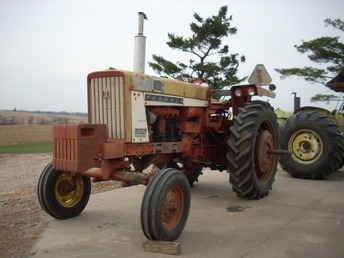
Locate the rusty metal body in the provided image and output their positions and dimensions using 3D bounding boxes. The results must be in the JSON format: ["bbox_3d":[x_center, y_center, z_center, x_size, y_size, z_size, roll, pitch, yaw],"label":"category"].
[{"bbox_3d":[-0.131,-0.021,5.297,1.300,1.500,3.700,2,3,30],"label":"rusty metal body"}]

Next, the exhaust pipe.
[{"bbox_3d":[-0.416,-1.090,4.673,0.145,0.800,0.145,2,3,30],"label":"exhaust pipe"}]

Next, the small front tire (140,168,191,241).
[{"bbox_3d":[-0.045,0.826,3.978,0.200,0.750,0.750,2,3,34],"label":"small front tire"}]

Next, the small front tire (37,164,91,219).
[{"bbox_3d":[-1.362,0.784,4.749,0.200,0.750,0.750,2,3,34],"label":"small front tire"}]

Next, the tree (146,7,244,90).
[{"bbox_3d":[1.130,-2.318,15.919,4.400,6.100,4.300,0,2,0],"label":"tree"}]

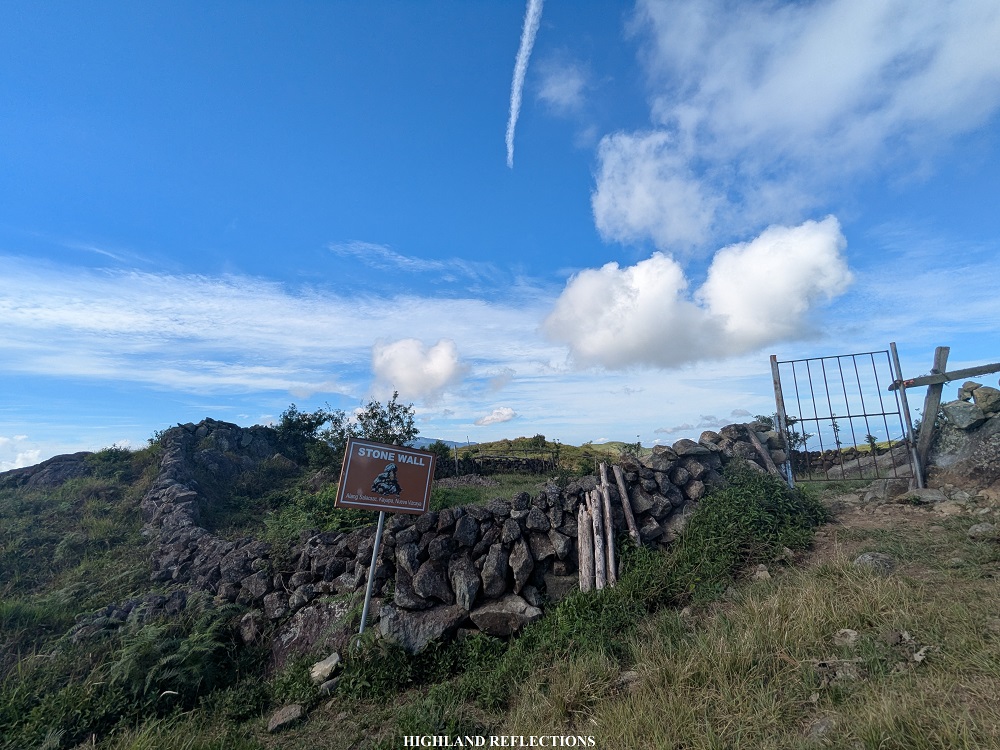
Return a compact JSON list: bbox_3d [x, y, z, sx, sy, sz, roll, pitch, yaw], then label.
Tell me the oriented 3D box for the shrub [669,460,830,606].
[{"bbox_3d":[2.480,1.514,4.650,1.300,1.150,1.000,4,-12,-17],"label":"shrub"}]

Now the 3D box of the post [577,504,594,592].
[{"bbox_3d":[0.795,1.615,4.310,0.125,0.776,0.115,-8,-19,26],"label":"post"}]

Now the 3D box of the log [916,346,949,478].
[{"bbox_3d":[5.290,0.440,5.650,0.125,1.676,0.110,16,-11,17],"label":"log"}]

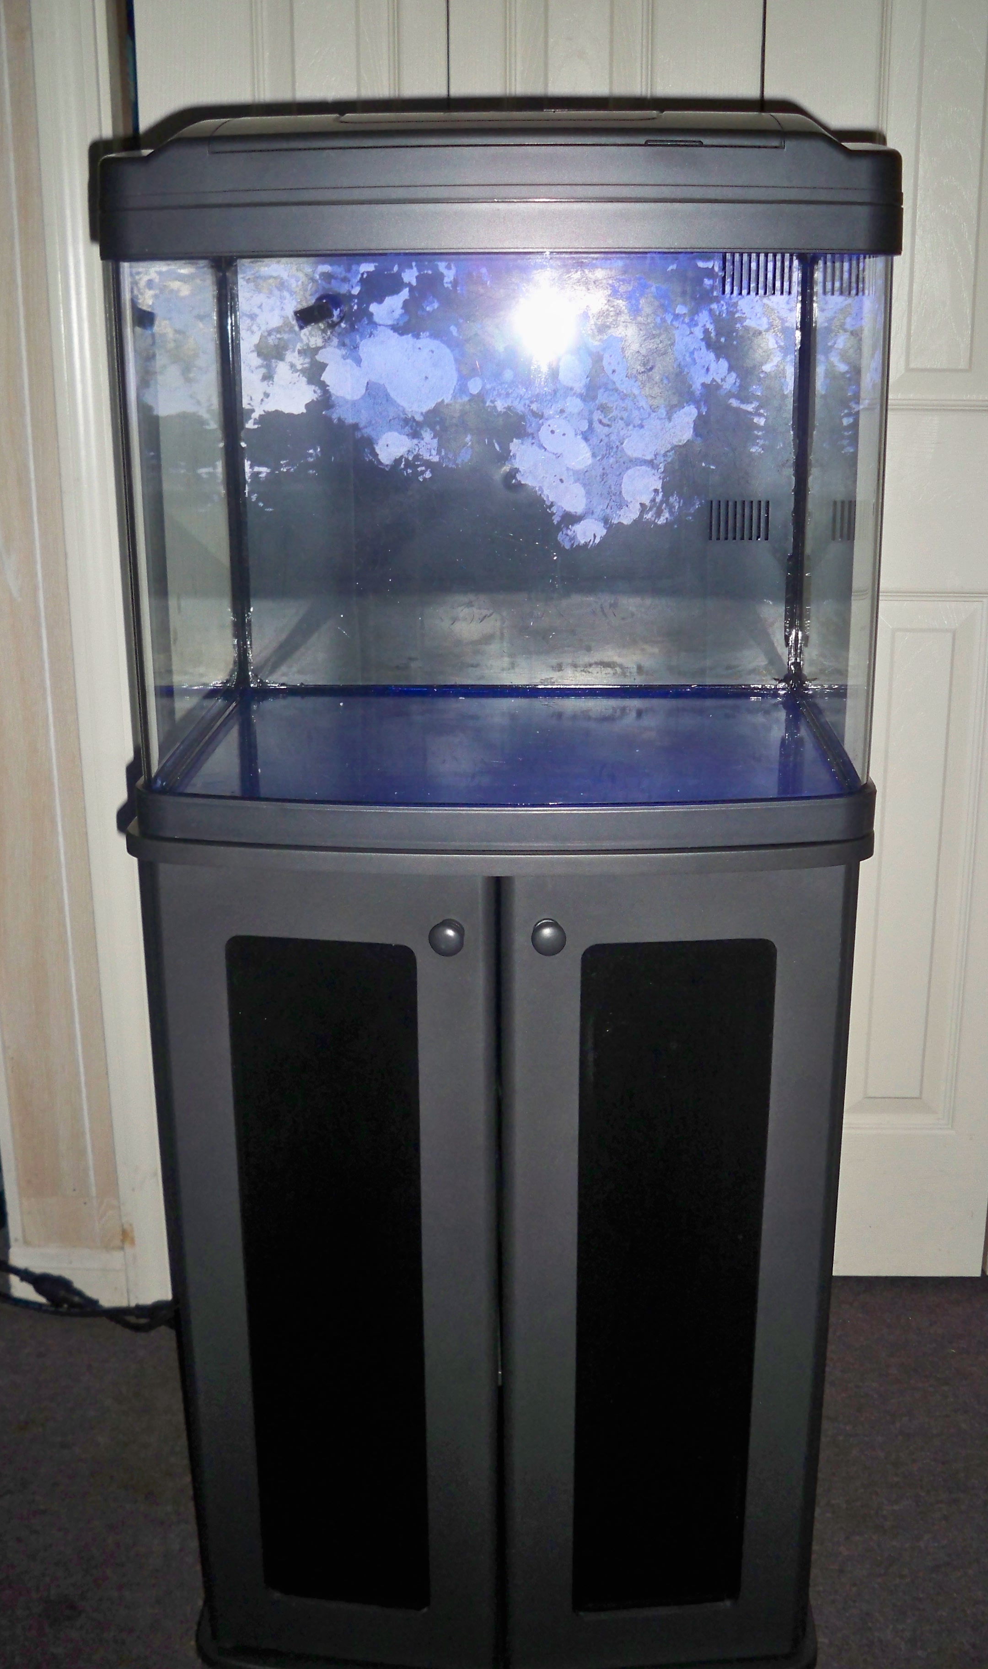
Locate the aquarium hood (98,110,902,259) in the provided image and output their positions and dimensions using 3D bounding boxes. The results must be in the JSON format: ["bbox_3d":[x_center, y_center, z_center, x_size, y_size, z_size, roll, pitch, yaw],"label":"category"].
[{"bbox_3d":[0.009,-0.484,1.266,0.527,0.111,0.455,0,16,3],"label":"aquarium hood"}]

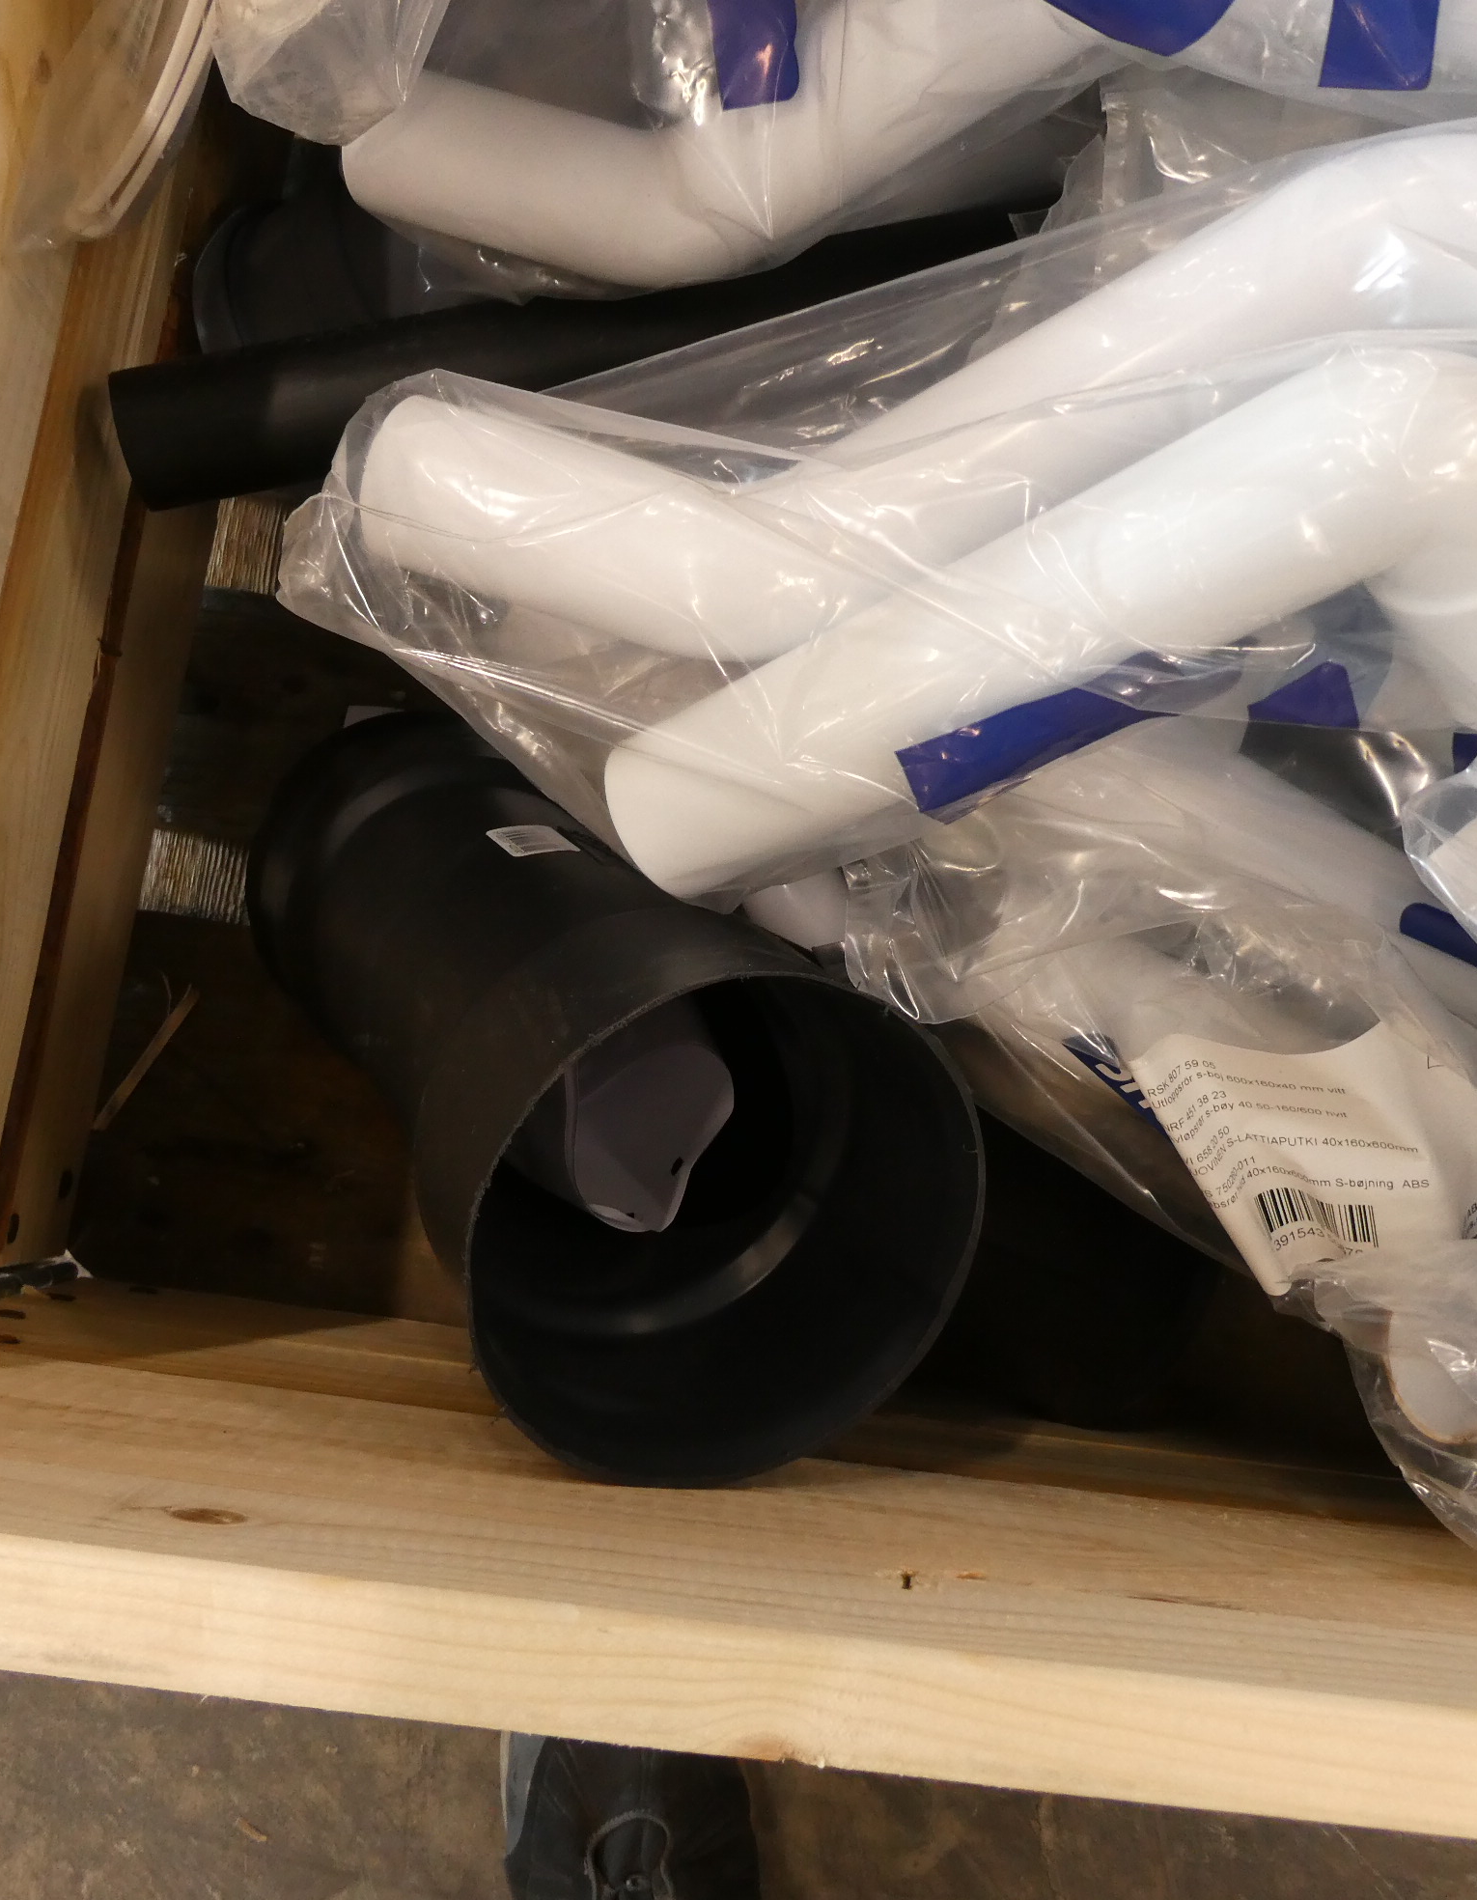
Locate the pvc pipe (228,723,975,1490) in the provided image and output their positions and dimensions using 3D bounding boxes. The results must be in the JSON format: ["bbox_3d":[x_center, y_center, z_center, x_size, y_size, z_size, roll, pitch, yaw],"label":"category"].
[{"bbox_3d":[-0.059,0.018,0.520,0.125,0.303,0.125,0,108,-24],"label":"pvc pipe"}]

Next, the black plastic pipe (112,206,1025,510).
[{"bbox_3d":[-0.007,-0.187,0.531,0.350,0.041,0.041,-13,91,-5],"label":"black plastic pipe"}]

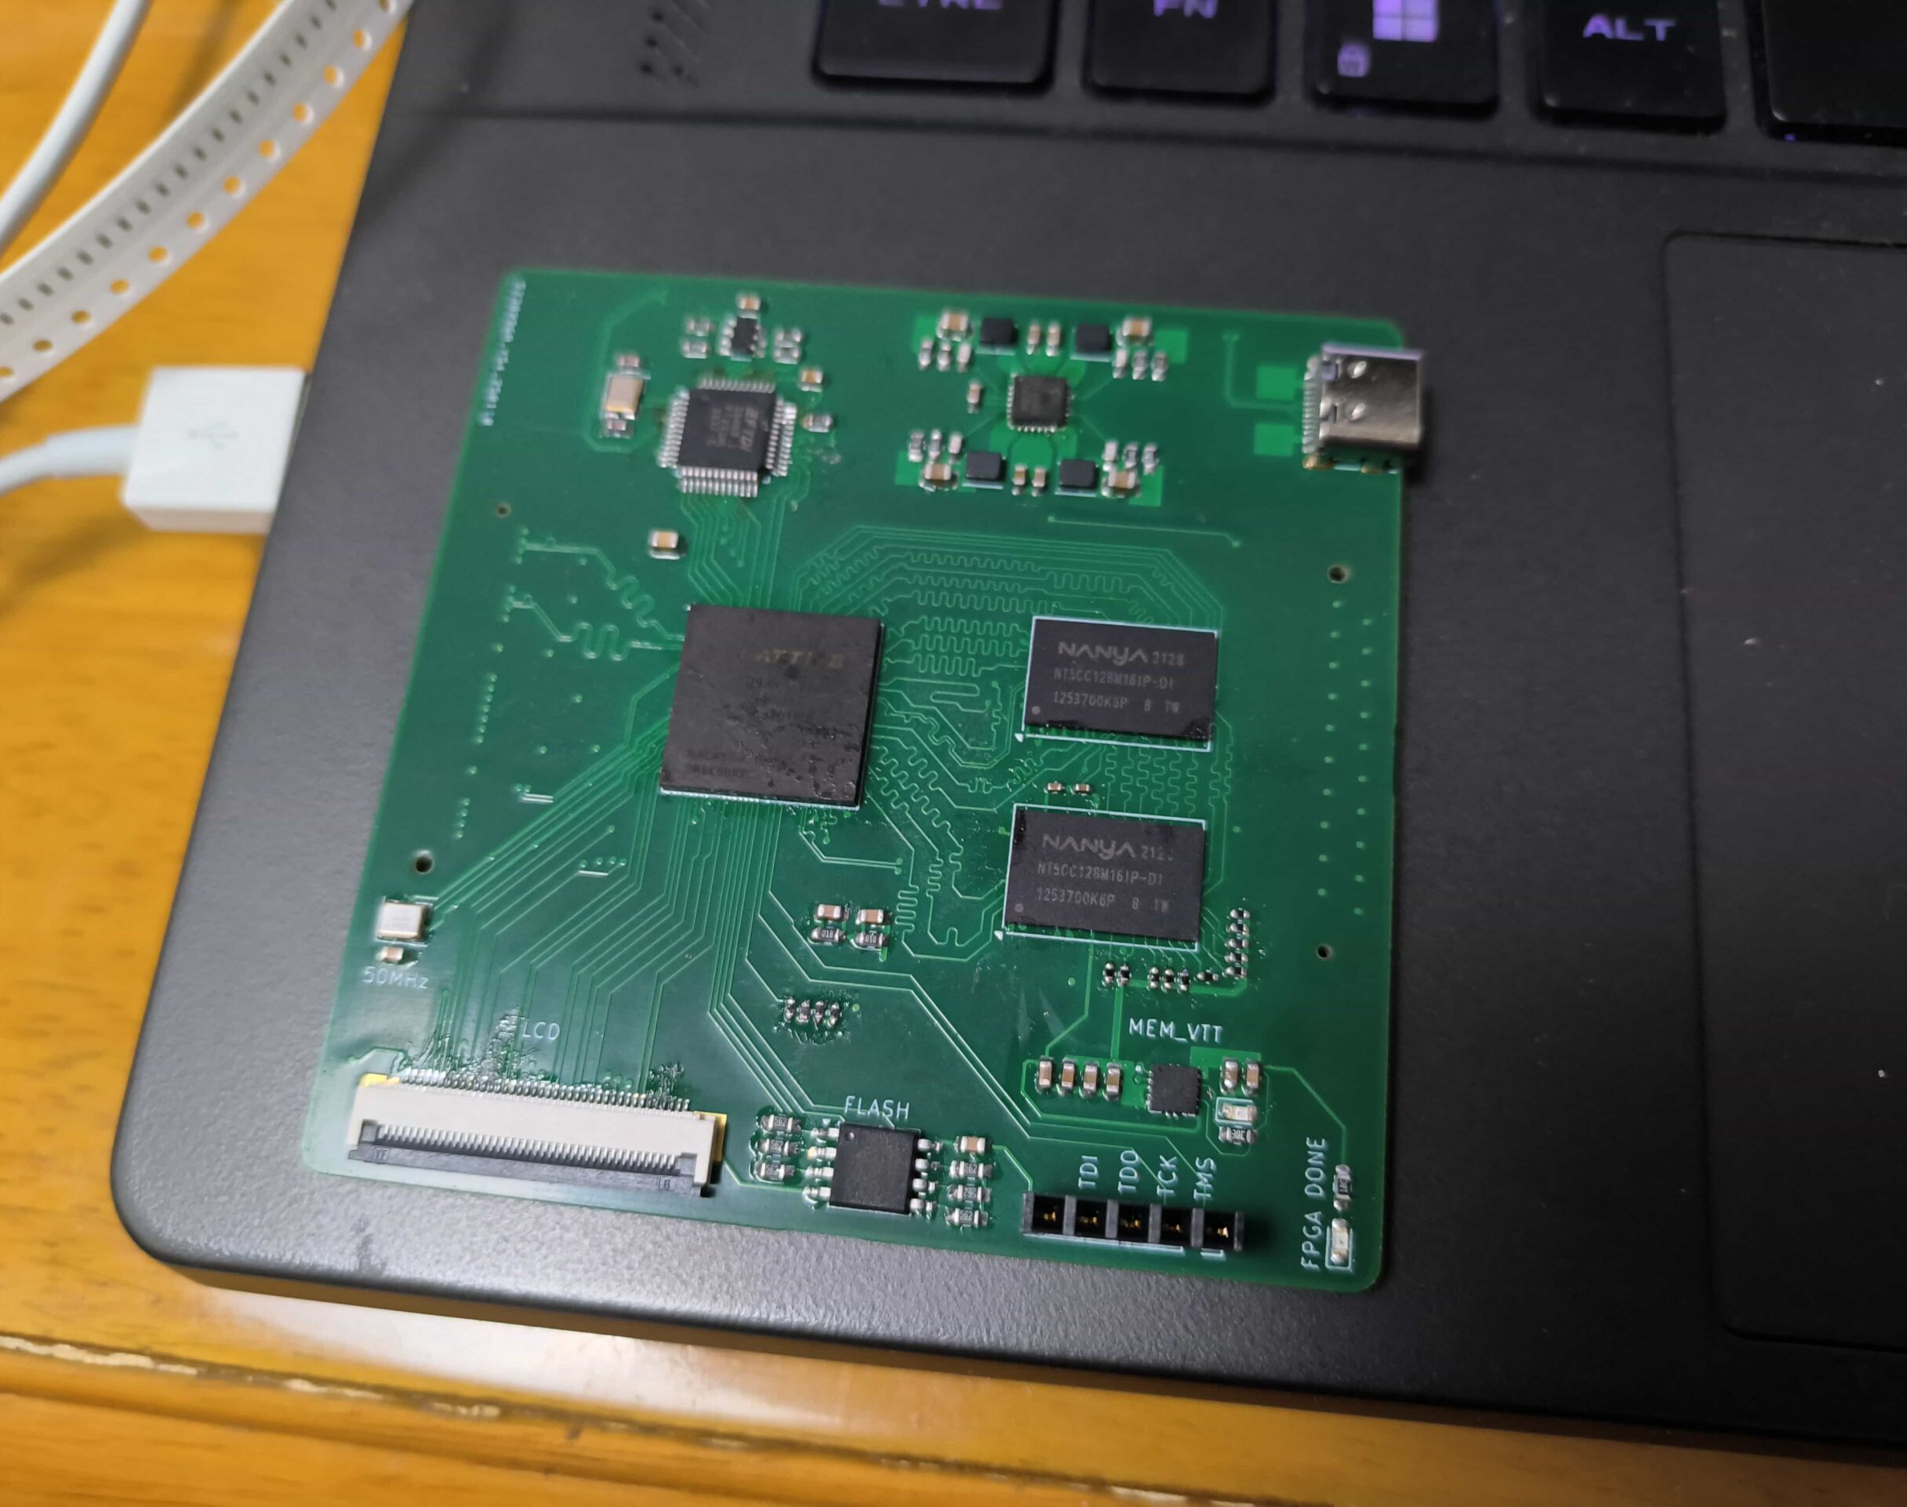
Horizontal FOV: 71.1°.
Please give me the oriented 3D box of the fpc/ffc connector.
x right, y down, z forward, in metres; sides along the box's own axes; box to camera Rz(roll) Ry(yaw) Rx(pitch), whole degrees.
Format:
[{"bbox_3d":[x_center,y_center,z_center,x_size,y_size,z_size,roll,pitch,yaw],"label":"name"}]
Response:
[{"bbox_3d":[-0.028,0.025,0.088,0.025,0.002,0.006,5,74,5],"label":"fpc/ffc connector"}]

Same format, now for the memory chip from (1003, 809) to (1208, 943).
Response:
[{"bbox_3d":[0.010,0.008,0.091,0.013,0.001,0.008,5,74,5],"label":"memory chip"}]

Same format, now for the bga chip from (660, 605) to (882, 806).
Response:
[{"bbox_3d":[-0.013,-0.004,0.096,0.014,0.001,0.014,5,74,5],"label":"bga chip"}]

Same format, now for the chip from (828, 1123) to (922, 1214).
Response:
[{"bbox_3d":[-0.005,0.027,0.086,0.005,0.002,0.005,5,74,5],"label":"chip"}]

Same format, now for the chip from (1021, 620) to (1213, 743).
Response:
[{"bbox_3d":[0.012,-0.005,0.095,0.013,0.001,0.008,5,74,5],"label":"chip"}]

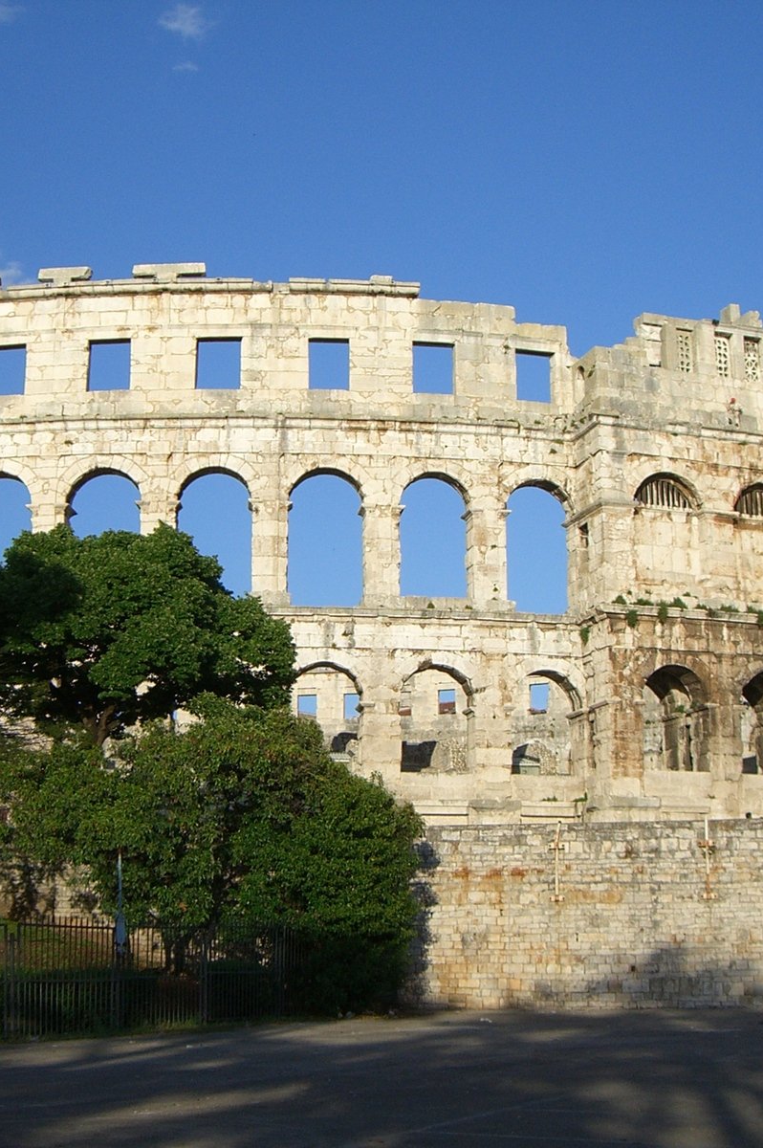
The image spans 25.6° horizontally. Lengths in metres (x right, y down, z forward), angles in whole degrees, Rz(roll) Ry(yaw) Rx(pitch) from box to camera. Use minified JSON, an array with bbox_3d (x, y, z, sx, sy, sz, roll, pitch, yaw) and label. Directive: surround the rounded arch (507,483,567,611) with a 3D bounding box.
[{"bbox_3d":[7.411,-1.189,81.190,3.190,6.620,1.200,3,-13,-13],"label":"rounded arch"}]

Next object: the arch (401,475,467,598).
[{"bbox_3d":[2.438,-1.724,80.275,3.310,6.180,1.200,2,-13,-9],"label":"arch"}]

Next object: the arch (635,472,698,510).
[{"bbox_3d":[13.420,-3.871,80.388,3.520,1.780,0.900,5,-14,-21],"label":"arch"}]

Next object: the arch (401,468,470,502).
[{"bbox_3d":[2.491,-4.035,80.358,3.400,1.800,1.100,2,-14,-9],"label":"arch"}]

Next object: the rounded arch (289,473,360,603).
[{"bbox_3d":[-2.630,-1.623,78.590,3.456,6.615,1.000,1,-14,-5],"label":"rounded arch"}]

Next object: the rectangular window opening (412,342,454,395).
[{"bbox_3d":[2.481,-9.716,81.033,1.998,2.570,0.600,2,-14,-9],"label":"rectangular window opening"}]

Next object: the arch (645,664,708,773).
[{"bbox_3d":[13.302,6.710,77.363,3.200,4.995,1.100,4,-15,-17],"label":"arch"}]

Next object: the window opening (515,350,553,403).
[{"bbox_3d":[7.485,-9.541,82.556,1.980,2.570,0.700,3,-14,-13],"label":"window opening"}]

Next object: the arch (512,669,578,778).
[{"bbox_3d":[7.530,7.074,78.807,3.500,5.070,1.300,3,-14,-14],"label":"arch"}]

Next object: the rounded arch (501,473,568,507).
[{"bbox_3d":[7.425,-3.848,81.355,3.500,1.800,1.100,3,-14,-13],"label":"rounded arch"}]

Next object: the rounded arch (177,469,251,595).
[{"bbox_3d":[-7.756,-1.674,78.352,3.456,6.615,1.000,0,-14,-1],"label":"rounded arch"}]

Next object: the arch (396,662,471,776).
[{"bbox_3d":[2.425,6.819,78.322,3.540,5.210,1.200,2,-13,-9],"label":"arch"}]

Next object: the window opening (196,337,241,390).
[{"bbox_3d":[-7.812,-10.011,81.038,2.170,2.610,0.700,0,-13,0],"label":"window opening"}]

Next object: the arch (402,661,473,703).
[{"bbox_3d":[2.464,5.134,77.621,3.456,1.919,1.100,2,-14,-9],"label":"arch"}]

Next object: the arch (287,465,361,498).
[{"bbox_3d":[-2.634,-4.155,79.216,3.456,1.609,1.000,1,-14,-5],"label":"arch"}]

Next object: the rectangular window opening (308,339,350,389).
[{"bbox_3d":[-2.564,-9.937,80.934,1.970,2.550,0.700,1,-14,-5],"label":"rectangular window opening"}]

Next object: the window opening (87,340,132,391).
[{"bbox_3d":[-12.912,-9.872,80.308,1.998,2.570,0.600,-1,-14,3],"label":"window opening"}]

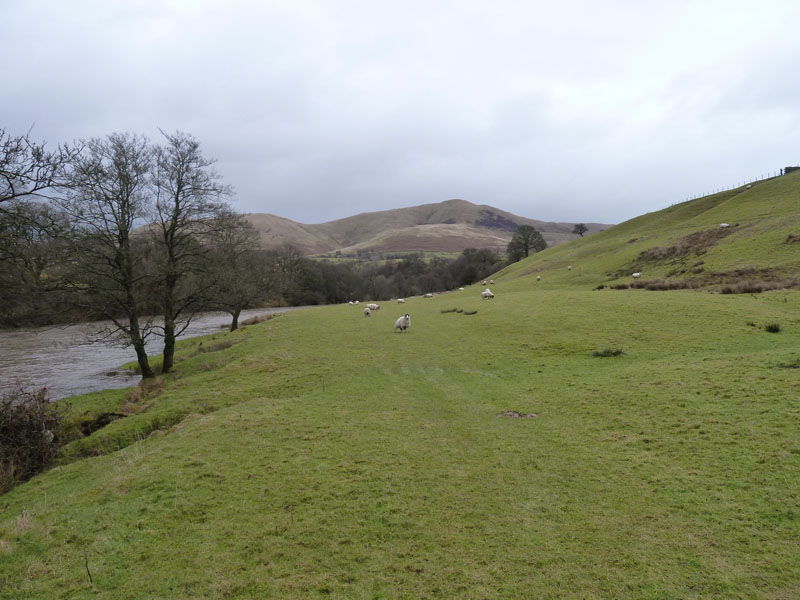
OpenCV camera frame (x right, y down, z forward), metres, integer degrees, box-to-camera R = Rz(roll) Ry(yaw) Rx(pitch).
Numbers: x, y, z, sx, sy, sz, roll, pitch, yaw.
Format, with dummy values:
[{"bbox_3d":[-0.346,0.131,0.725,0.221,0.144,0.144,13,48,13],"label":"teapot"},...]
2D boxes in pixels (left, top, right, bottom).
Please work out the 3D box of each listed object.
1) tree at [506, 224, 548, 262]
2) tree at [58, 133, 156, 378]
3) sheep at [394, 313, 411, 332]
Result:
[{"bbox_3d":[36.124,-16.134,165.000,11.300,11.000,11.000,0,0,0],"label":"tree"},{"bbox_3d":[-11.137,-1.713,22.000,3.800,9.400,3.600,0,0,0],"label":"tree"},{"bbox_3d":[0.141,1.139,28.000,0.500,0.900,1.150,0,0,-21],"label":"sheep"}]

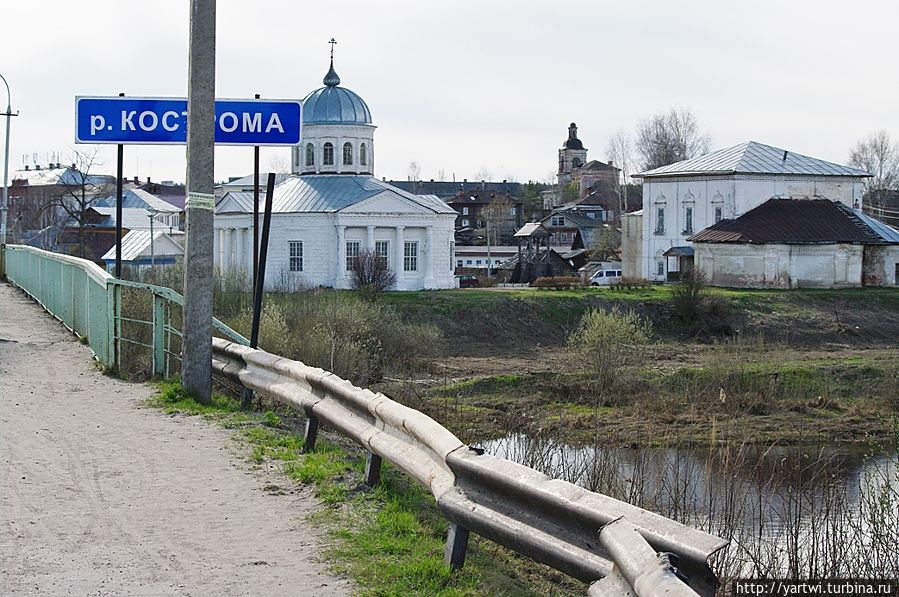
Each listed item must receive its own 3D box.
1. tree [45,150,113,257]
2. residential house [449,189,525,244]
[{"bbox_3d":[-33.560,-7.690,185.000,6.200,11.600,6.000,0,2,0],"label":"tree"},{"bbox_3d":[7.830,-18.390,445.000,15.800,10.200,10.500,0,2,0],"label":"residential house"}]

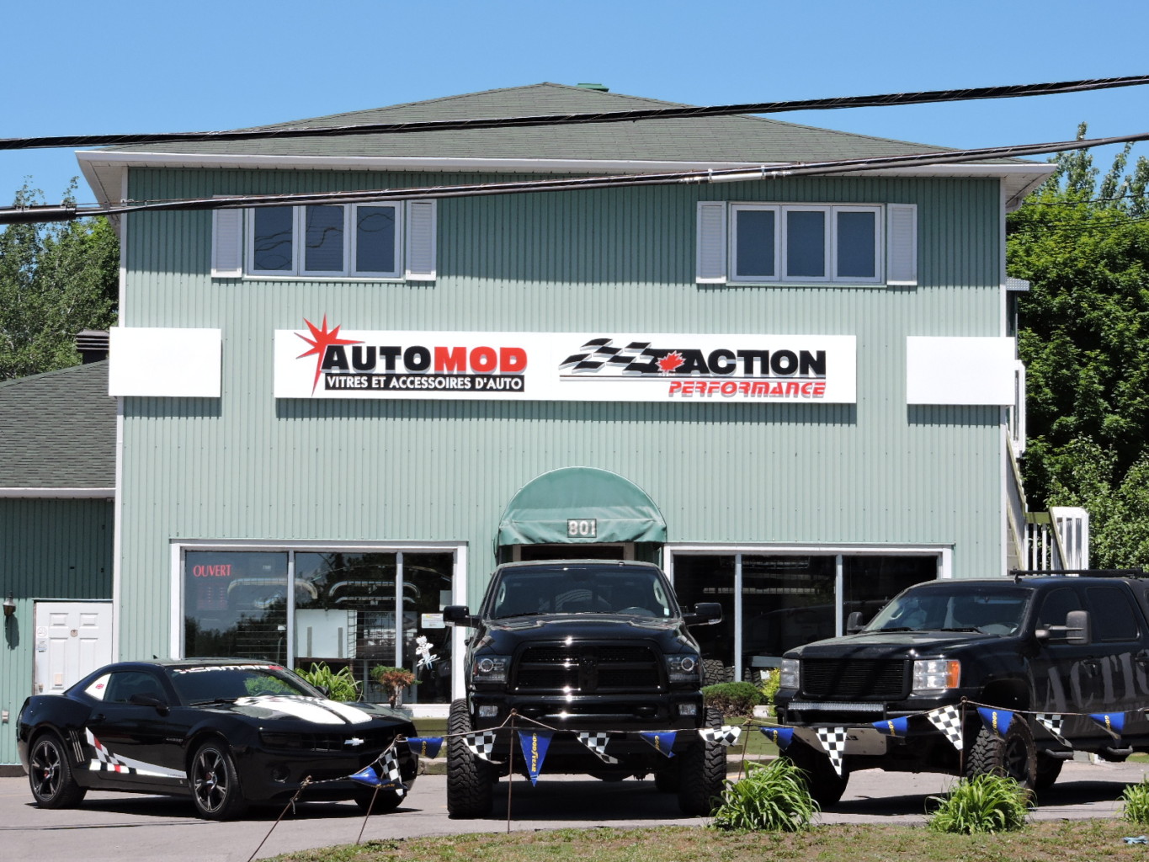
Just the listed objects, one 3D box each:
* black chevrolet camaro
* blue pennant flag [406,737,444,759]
[{"bbox_3d":[-3.340,2.795,32.100,1.950,1.376,4.840,1,-3,-38],"label":"black chevrolet camaro"},{"bbox_3d":[-1.187,2.510,27.600,0.300,0.180,0.200,0,-4,0],"label":"blue pennant flag"}]

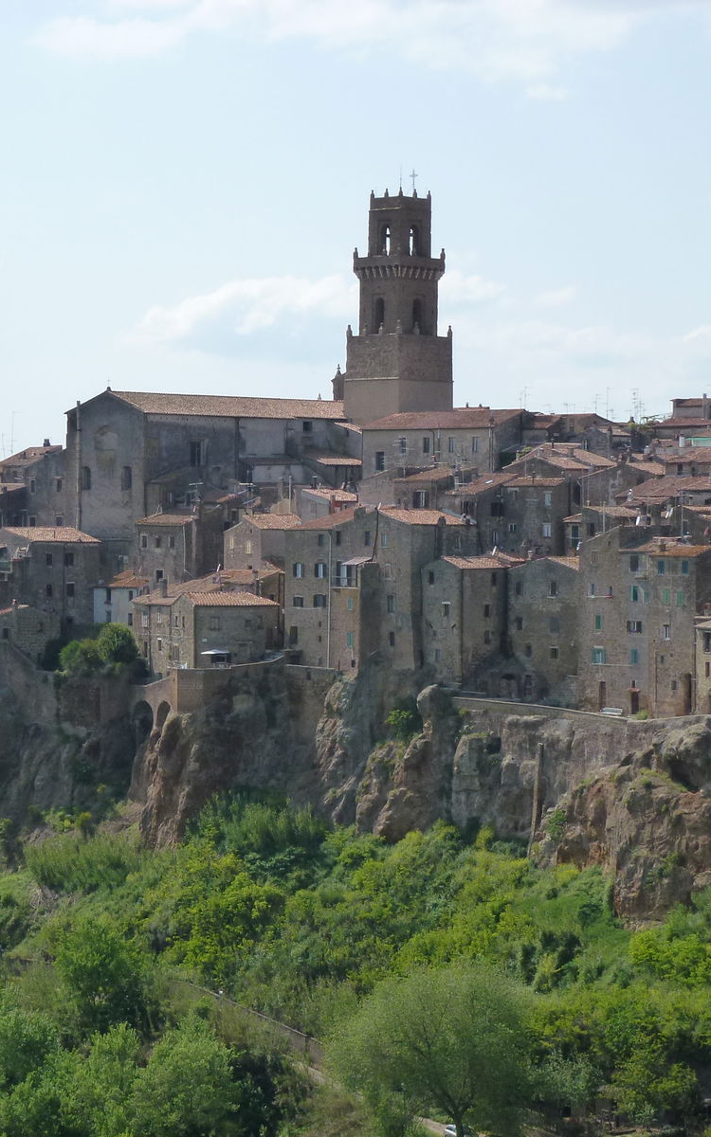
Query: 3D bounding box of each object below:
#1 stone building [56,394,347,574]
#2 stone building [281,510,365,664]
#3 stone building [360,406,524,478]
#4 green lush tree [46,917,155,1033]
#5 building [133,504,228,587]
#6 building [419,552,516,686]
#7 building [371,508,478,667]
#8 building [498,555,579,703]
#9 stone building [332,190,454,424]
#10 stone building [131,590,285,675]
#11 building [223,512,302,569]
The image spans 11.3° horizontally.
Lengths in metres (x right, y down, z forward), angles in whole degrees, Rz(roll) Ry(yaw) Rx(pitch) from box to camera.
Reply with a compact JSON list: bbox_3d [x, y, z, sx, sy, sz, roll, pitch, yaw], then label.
[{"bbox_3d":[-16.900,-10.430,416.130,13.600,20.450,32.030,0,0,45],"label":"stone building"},{"bbox_3d":[-3.030,1.960,360.000,5.600,15.300,8.200,0,0,25],"label":"stone building"},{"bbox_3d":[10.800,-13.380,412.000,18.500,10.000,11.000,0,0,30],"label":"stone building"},{"bbox_3d":[-22.120,35.350,312.000,8.700,9.900,8.400,0,0,0],"label":"green lush tree"},{"bbox_3d":[-19.170,-2.190,389.860,8.040,8.870,5.720,0,0,45],"label":"building"},{"bbox_3d":[11.570,5.320,370.790,5.780,13.700,7.770,0,0,45],"label":"building"},{"bbox_3d":[7.250,2.040,374.590,6.000,16.800,9.800,0,0,45],"label":"building"},{"bbox_3d":[19.250,6.160,366.000,7.800,14.600,8.000,0,0,18],"label":"building"},{"bbox_3d":[5.180,-30.160,424.370,8.860,29.110,9.160,0,0,45],"label":"stone building"},{"bbox_3d":[-14.960,6.350,360.000,10.000,8.400,11.800,0,0,-27],"label":"stone building"},{"bbox_3d":[-9.460,-2.070,380.000,7.000,7.500,7.200,0,0,-32],"label":"building"}]

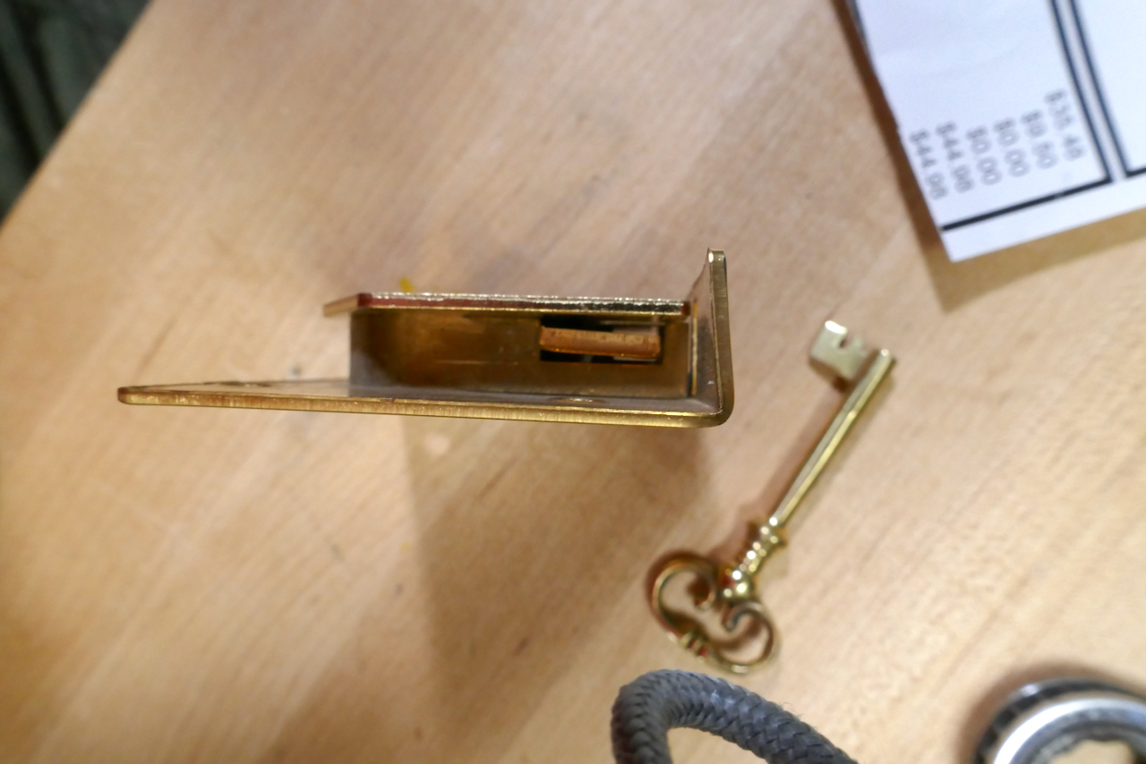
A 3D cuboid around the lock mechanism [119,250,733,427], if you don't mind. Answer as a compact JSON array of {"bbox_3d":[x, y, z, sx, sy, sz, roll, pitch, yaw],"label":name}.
[{"bbox_3d":[-0.009,-0.005,0.098,0.051,0.068,0.014,2,91,6],"label":"lock mechanism"}]

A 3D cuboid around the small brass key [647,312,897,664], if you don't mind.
[{"bbox_3d":[0.033,0.019,0.126,0.023,0.006,0.057,32,94,5],"label":"small brass key"}]

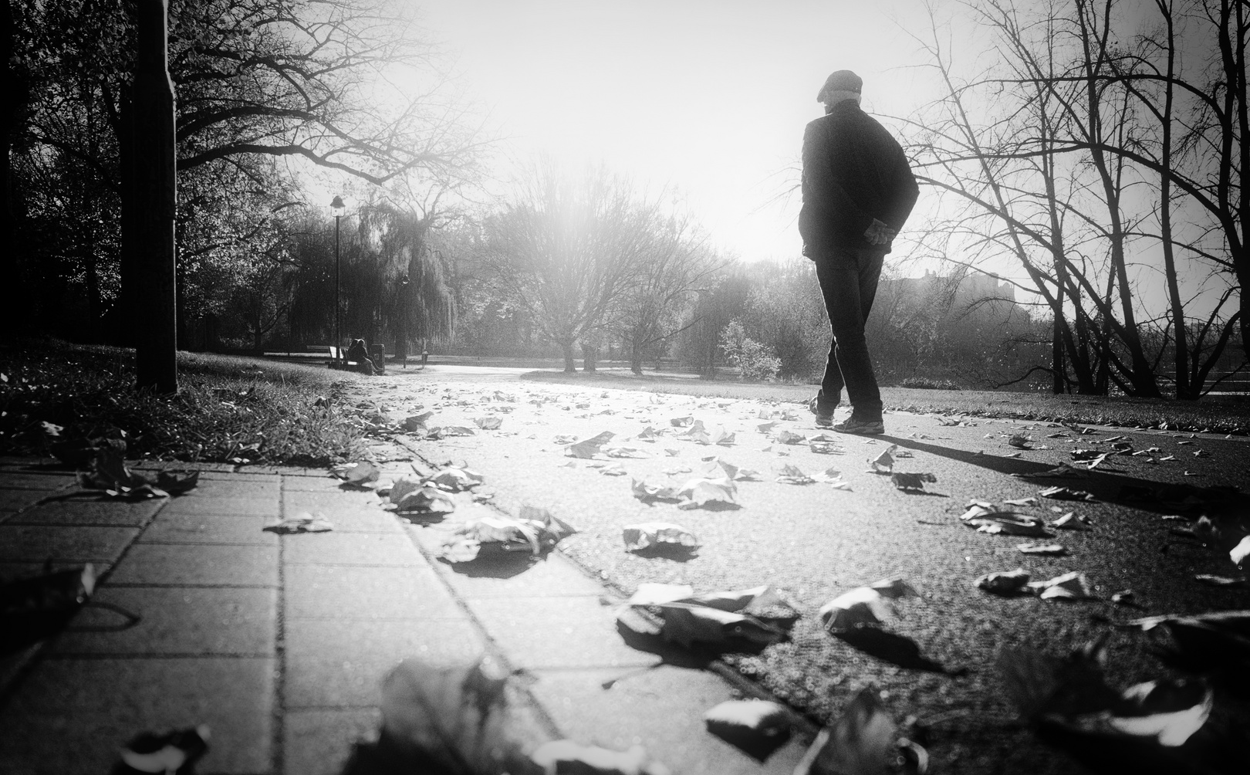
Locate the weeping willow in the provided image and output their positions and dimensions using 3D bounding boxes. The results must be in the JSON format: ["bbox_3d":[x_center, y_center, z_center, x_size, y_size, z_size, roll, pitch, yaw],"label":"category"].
[{"bbox_3d":[-11.954,-5.732,50.000,5.800,8.000,5.800,0,1,-13],"label":"weeping willow"}]

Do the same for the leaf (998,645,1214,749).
[{"bbox_3d":[0.318,0.205,0.620,0.125,0.040,0.080,2,1,27],"label":"leaf"}]

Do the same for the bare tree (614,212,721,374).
[{"bbox_3d":[1.496,-3.302,33.000,3.668,5.709,4.035,0,1,0],"label":"bare tree"}]

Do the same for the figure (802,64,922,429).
[{"bbox_3d":[1.109,-0.668,4.580,0.560,1.750,0.500,0,1,-31],"label":"figure"}]

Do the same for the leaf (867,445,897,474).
[{"bbox_3d":[0.664,0.184,2.420,0.072,0.065,0.050,2,1,15],"label":"leaf"}]

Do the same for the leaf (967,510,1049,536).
[{"bbox_3d":[0.694,0.244,1.698,0.149,0.028,0.110,1,1,22],"label":"leaf"}]

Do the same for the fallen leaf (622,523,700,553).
[{"bbox_3d":[0.044,0.188,1.170,0.092,0.028,0.065,2,1,2],"label":"fallen leaf"}]

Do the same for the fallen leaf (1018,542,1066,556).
[{"bbox_3d":[0.667,0.256,1.498,0.078,0.012,0.055,1,1,24],"label":"fallen leaf"}]

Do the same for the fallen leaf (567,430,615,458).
[{"bbox_3d":[-0.107,0.176,2.916,0.152,0.078,0.090,0,1,-2],"label":"fallen leaf"}]

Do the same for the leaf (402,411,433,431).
[{"bbox_3d":[-0.716,0.115,3.250,0.105,0.055,0.075,2,1,-12],"label":"leaf"}]

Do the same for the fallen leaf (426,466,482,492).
[{"bbox_3d":[-0.309,0.167,1.700,0.095,0.033,0.070,2,1,-10],"label":"fallen leaf"}]

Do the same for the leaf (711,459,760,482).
[{"bbox_3d":[0.286,0.211,2.416,0.126,0.046,0.090,1,1,7],"label":"leaf"}]

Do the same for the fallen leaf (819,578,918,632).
[{"bbox_3d":[0.276,0.245,1.062,0.113,0.037,0.095,1,1,15],"label":"fallen leaf"}]

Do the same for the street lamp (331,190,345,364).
[{"bbox_3d":[-8.882,-3.302,29.000,0.453,5.304,0.453,0,1,0],"label":"street lamp"}]

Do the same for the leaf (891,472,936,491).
[{"bbox_3d":[0.610,0.198,1.980,0.092,0.032,0.060,2,1,17],"label":"leaf"}]

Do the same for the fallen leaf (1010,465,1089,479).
[{"bbox_3d":[1.208,0.238,2.658,0.219,0.021,0.120,1,1,24],"label":"fallen leaf"}]

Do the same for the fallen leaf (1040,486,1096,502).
[{"bbox_3d":[0.921,0.222,1.950,0.110,0.025,0.070,2,1,25],"label":"fallen leaf"}]

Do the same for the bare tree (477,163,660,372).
[{"bbox_3d":[-2.156,-4.596,36.000,6.839,8.067,6.839,0,1,0],"label":"bare tree"}]

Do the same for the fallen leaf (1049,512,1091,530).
[{"bbox_3d":[0.834,0.248,1.754,0.079,0.024,0.065,1,1,25],"label":"fallen leaf"}]

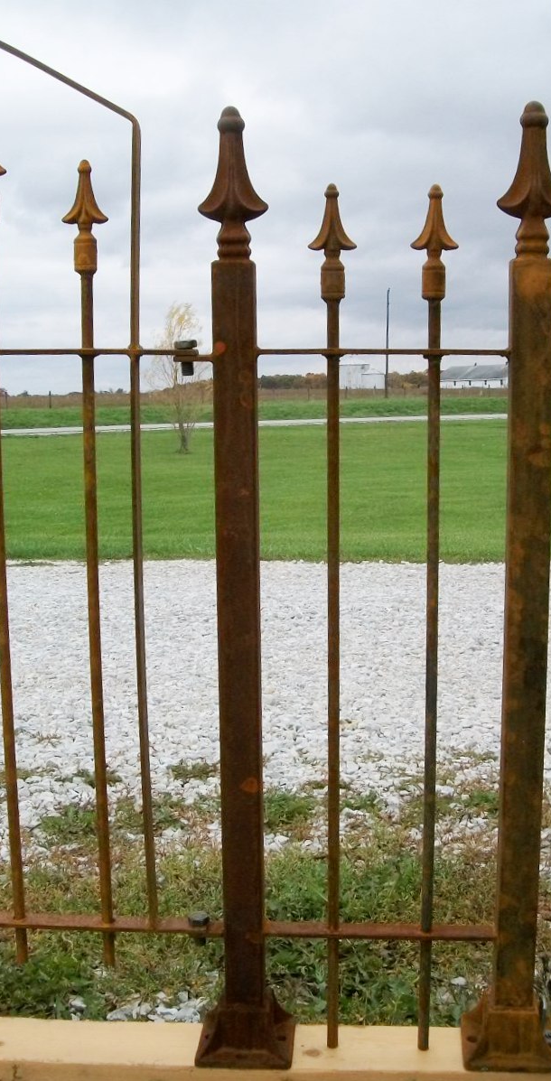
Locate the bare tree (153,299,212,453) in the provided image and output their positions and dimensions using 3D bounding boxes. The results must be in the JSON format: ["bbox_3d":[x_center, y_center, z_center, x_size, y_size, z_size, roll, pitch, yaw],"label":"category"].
[{"bbox_3d":[-1.673,-2.882,20.000,1.050,2.720,1.050,0,8,4],"label":"bare tree"}]

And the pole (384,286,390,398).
[{"bbox_3d":[8.772,-15.430,88.000,0.300,8.600,0.300,0,8,4],"label":"pole"}]

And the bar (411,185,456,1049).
[{"bbox_3d":[0.202,0.138,1.447,0.057,1.148,0.055,0,8,4],"label":"bar"}]

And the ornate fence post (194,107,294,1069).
[{"bbox_3d":[-0.047,0.084,1.459,0.128,1.238,0.128,0,8,4],"label":"ornate fence post"}]

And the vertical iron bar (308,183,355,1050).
[{"bbox_3d":[0.075,0.137,1.457,0.057,1.153,0.055,0,8,4],"label":"vertical iron bar"}]

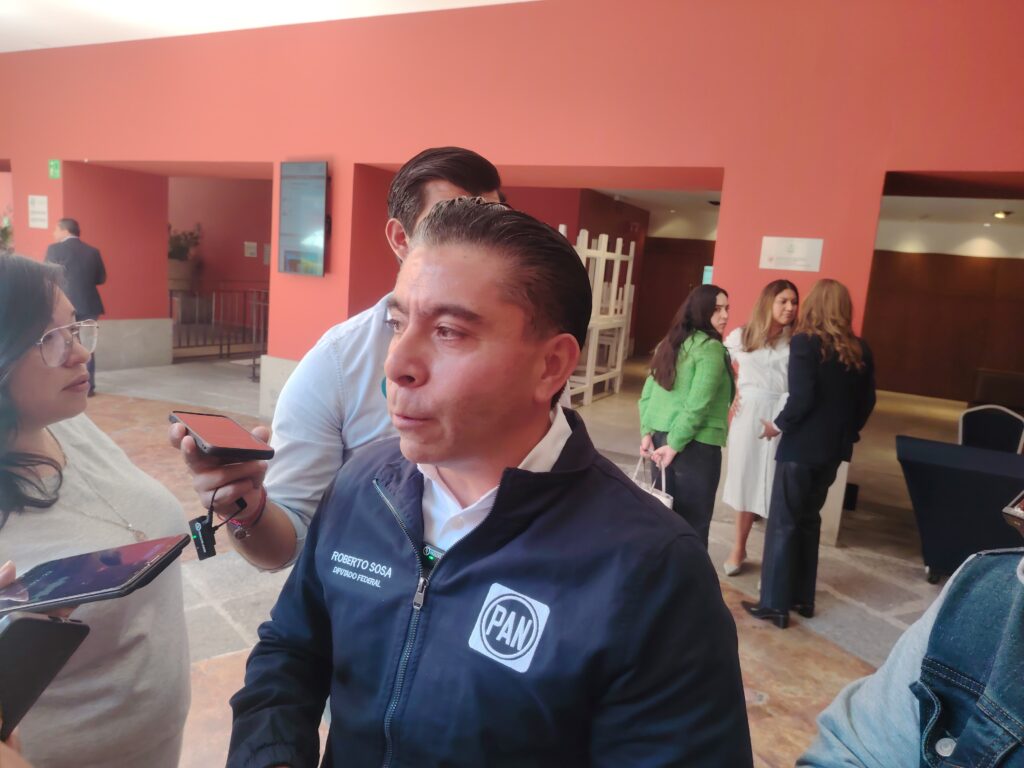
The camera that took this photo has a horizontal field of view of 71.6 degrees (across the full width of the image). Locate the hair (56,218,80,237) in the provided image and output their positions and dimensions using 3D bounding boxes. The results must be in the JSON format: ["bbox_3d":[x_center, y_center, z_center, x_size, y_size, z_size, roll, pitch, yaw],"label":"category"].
[{"bbox_3d":[-4.375,-1.547,7.020,0.190,0.180,0.160,4,9,-6],"label":"hair"}]

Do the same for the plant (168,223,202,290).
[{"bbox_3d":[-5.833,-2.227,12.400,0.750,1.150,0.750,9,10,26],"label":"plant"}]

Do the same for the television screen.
[{"bbox_3d":[-1.861,-1.479,6.381,0.555,0.975,0.060,9,10,26],"label":"television screen"}]

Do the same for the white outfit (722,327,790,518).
[{"bbox_3d":[1.371,0.199,3.870,0.460,1.040,0.320,6,9,9],"label":"white outfit"}]

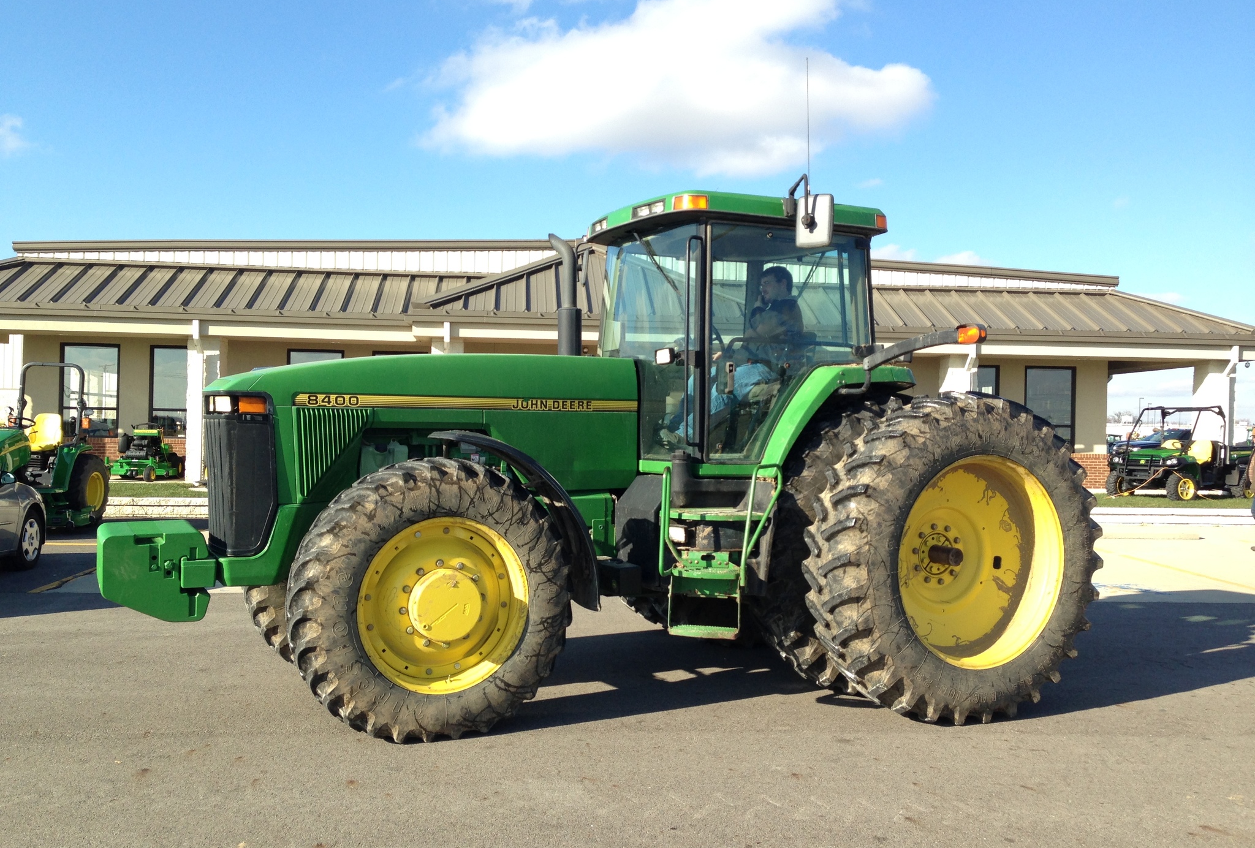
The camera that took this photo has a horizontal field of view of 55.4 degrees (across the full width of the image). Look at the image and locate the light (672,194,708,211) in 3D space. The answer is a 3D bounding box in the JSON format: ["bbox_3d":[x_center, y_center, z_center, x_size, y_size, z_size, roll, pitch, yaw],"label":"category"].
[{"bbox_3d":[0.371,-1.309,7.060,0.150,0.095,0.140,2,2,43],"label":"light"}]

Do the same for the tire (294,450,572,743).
[{"bbox_3d":[-1.035,0.930,6.377,1.470,1.460,0.400,0,1,-26],"label":"tire"}]

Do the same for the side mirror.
[{"bbox_3d":[1.109,-1.205,7.086,0.210,0.305,0.080,2,-5,29],"label":"side mirror"}]

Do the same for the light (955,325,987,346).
[{"bbox_3d":[1.904,-0.494,6.629,0.075,0.105,0.170,0,2,-34],"label":"light"}]

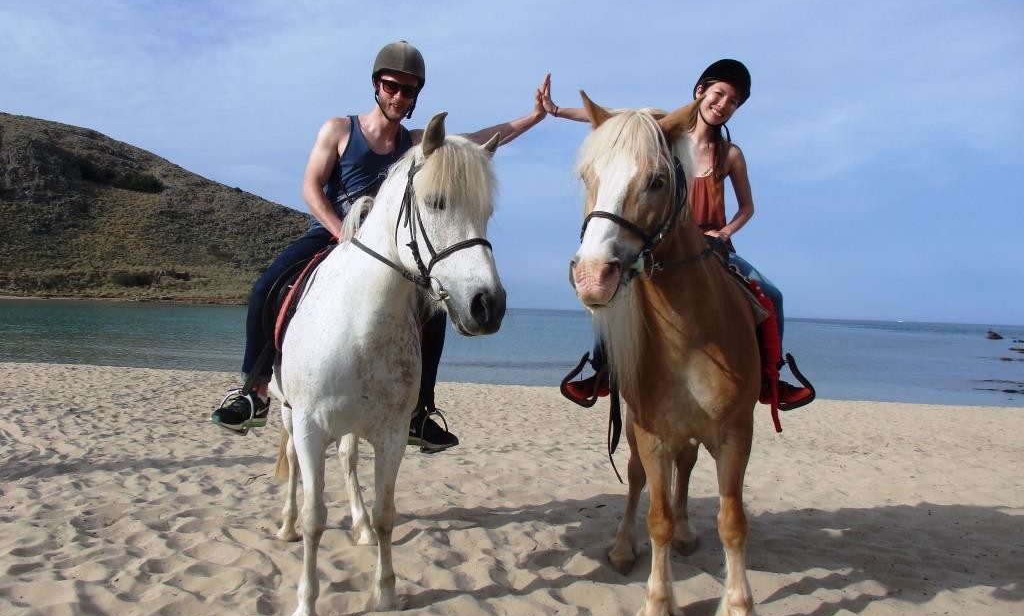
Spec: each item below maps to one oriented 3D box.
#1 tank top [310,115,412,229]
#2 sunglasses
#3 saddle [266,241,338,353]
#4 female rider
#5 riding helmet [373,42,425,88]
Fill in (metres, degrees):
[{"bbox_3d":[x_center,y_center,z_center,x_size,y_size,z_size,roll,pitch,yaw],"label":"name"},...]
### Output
[{"bbox_3d":[-0.590,-0.530,2.970,0.380,0.520,0.260,10,9,-14],"label":"tank top"},{"bbox_3d":[-0.445,-0.850,2.870,0.148,0.048,0.145,8,12,-17],"label":"sunglasses"},{"bbox_3d":[-0.675,-0.030,3.000,0.580,0.460,0.540,2,0,-18],"label":"saddle"},{"bbox_3d":[0.640,-0.310,2.900,1.030,1.380,0.620,2,0,3],"label":"female rider"},{"bbox_3d":[-0.448,-0.965,2.940,0.220,0.185,0.270,8,12,-17],"label":"riding helmet"}]

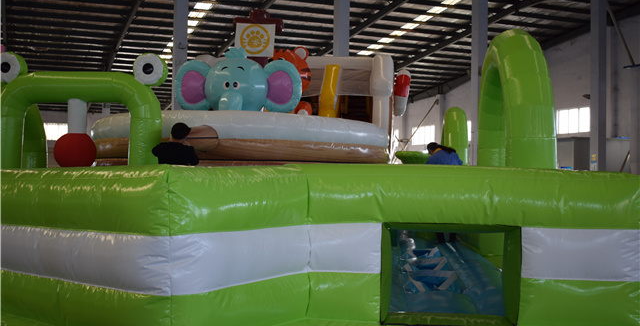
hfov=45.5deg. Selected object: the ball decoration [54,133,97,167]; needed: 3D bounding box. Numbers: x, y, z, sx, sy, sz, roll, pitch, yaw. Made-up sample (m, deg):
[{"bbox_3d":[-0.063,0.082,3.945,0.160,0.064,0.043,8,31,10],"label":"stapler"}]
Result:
[{"bbox_3d":[-2.910,-0.110,9.100,0.500,0.490,0.500,0,-1,0],"label":"ball decoration"}]

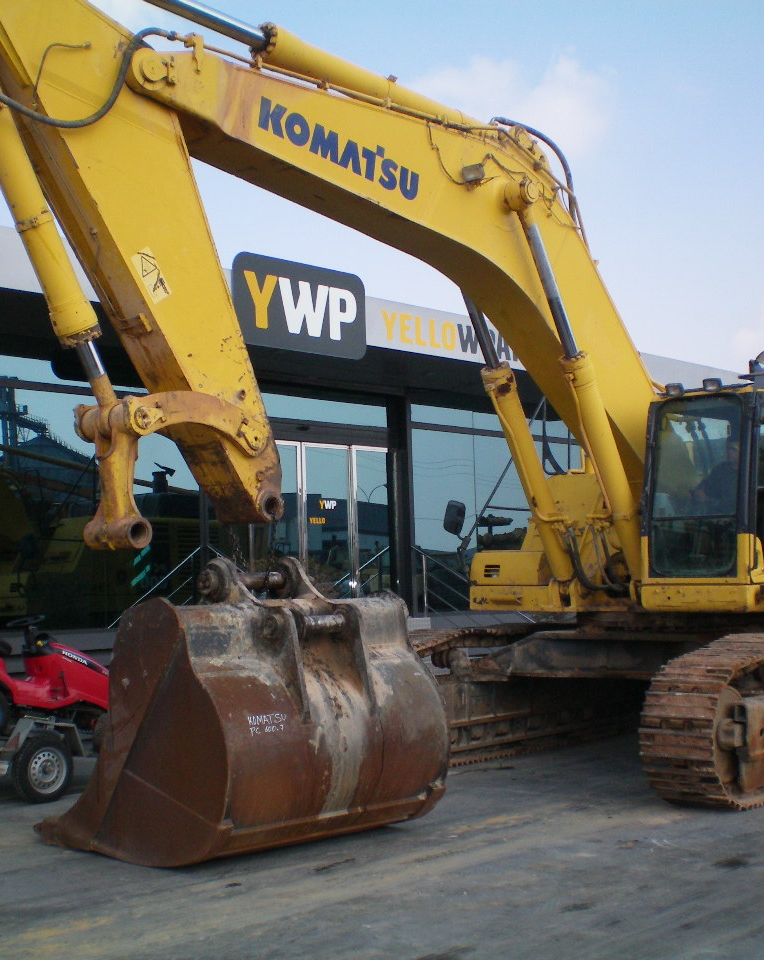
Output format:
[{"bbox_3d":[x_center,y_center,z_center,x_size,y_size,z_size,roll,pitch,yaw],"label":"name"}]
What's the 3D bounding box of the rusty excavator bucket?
[{"bbox_3d":[-0.969,1.476,9.649,2.060,1.870,1.930,-4,-5,44],"label":"rusty excavator bucket"}]

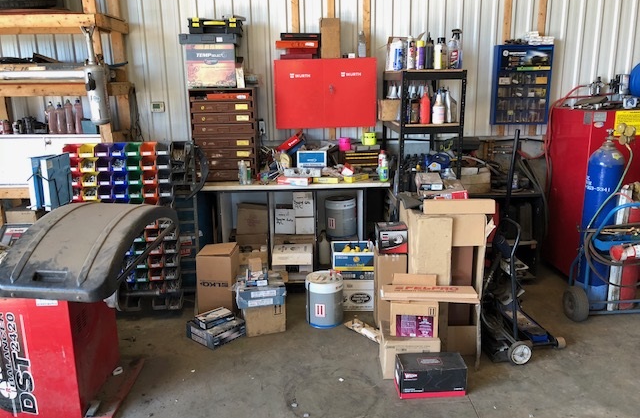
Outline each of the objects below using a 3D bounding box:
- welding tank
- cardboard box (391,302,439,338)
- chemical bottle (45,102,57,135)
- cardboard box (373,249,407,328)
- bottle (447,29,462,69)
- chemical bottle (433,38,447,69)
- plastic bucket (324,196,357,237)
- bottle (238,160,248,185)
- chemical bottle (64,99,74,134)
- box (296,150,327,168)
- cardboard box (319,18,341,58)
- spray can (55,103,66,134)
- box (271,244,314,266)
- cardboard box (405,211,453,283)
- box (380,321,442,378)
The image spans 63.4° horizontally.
[{"bbox_3d":[2.112,0.098,3.900,0.232,1.340,0.232,-1,14,-1],"label":"welding tank"},{"bbox_3d":[0.588,0.641,3.266,0.286,0.230,0.260,1,14,7],"label":"cardboard box"},{"bbox_3d":[-2.396,-0.812,4.608,0.070,0.283,0.070,-1,13,0],"label":"chemical bottle"},{"bbox_3d":[0.511,0.568,3.720,0.195,0.565,0.200,-2,14,-3],"label":"cardboard box"},{"bbox_3d":[1.005,-1.181,3.834,0.103,0.285,0.065,3,14,15],"label":"bottle"},{"bbox_3d":[0.882,-1.135,3.788,0.075,0.225,0.075,-1,13,0],"label":"chemical bottle"},{"bbox_3d":[0.200,0.072,4.950,0.297,0.355,0.297,-1,13,0],"label":"plastic bucket"},{"bbox_3d":[-0.615,-0.294,4.165,0.063,0.205,0.063,-1,14,1],"label":"bottle"},{"bbox_3d":[-2.006,-0.740,4.150,0.066,0.268,0.066,-1,14,-1],"label":"chemical bottle"},{"bbox_3d":[-0.070,-0.462,4.742,0.267,0.158,0.190,-1,14,-1],"label":"box"},{"bbox_3d":[0.091,-1.477,4.513,0.164,0.325,0.170,-2,14,-2],"label":"cardboard box"},{"bbox_3d":[-2.075,-0.726,4.150,0.066,0.242,0.066,-1,14,-1],"label":"spray can"},{"bbox_3d":[-0.235,0.389,4.425,0.330,0.100,0.260,-1,14,1],"label":"box"},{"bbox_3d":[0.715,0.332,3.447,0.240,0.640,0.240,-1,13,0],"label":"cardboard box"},{"bbox_3d":[0.557,0.886,3.253,0.329,0.240,0.286,-1,13,1],"label":"box"}]

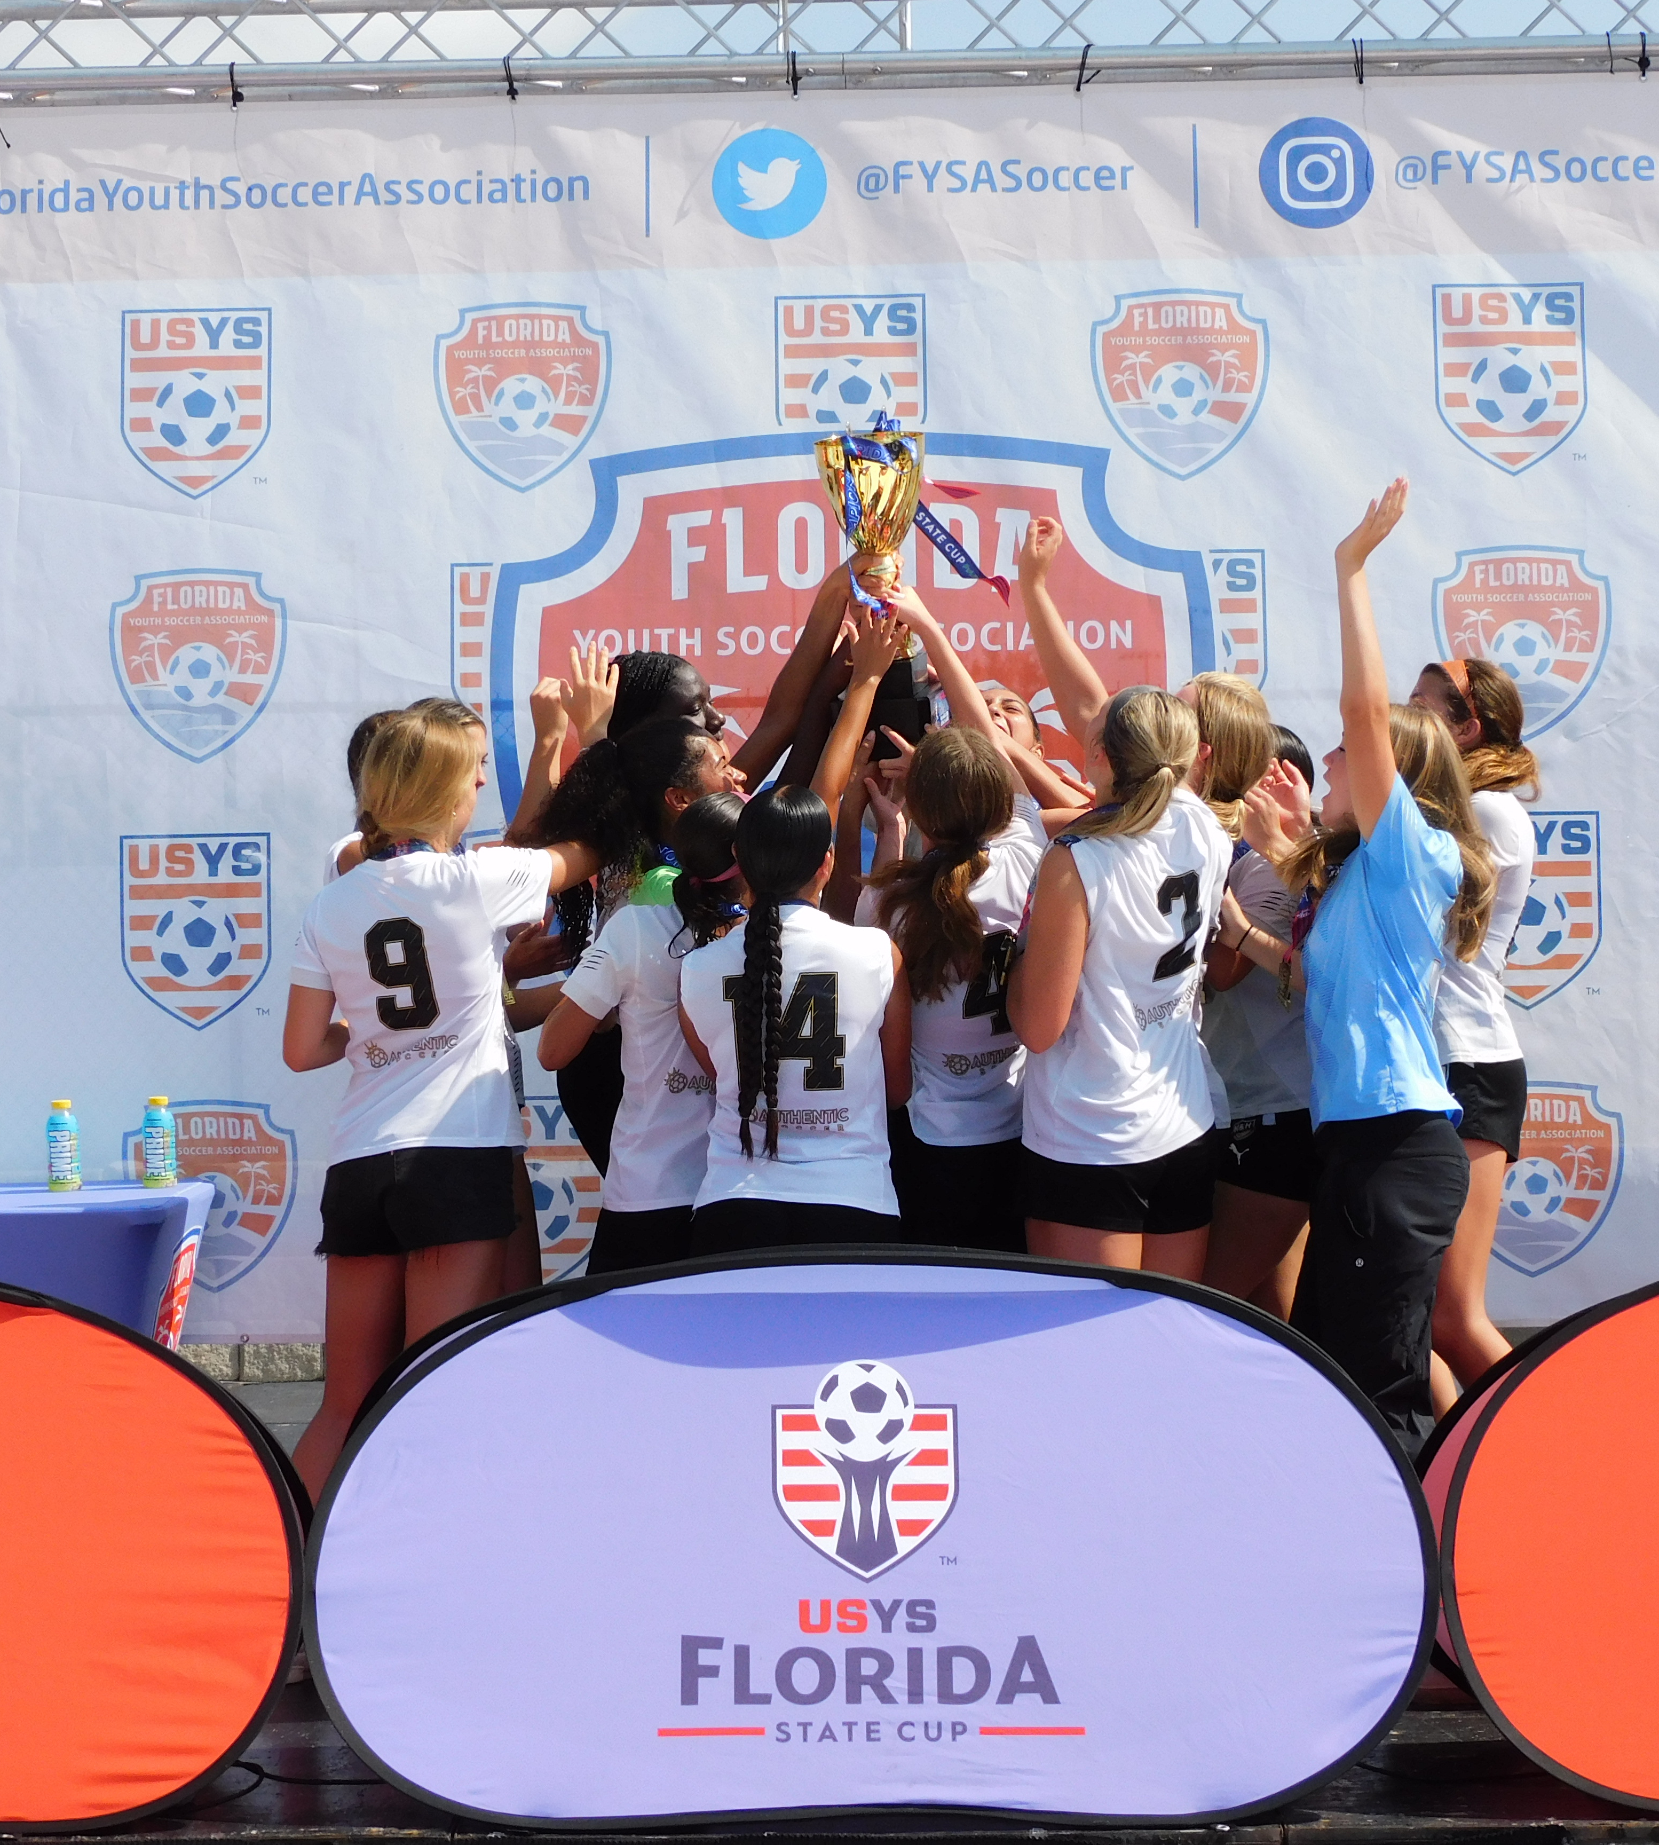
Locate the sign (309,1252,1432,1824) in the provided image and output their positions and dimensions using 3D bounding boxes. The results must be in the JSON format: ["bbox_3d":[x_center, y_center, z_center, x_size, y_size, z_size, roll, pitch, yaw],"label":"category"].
[{"bbox_3d":[0.060,0.919,7.089,1.680,0.820,0.500,-1,2,2],"label":"sign"}]

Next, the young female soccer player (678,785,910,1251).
[{"bbox_3d":[-0.049,0.549,8.027,0.470,1.575,0.370,-1,2,3],"label":"young female soccer player"}]

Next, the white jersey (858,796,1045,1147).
[{"bbox_3d":[0.228,0.083,8.480,0.370,0.640,0.280,-1,2,-18],"label":"white jersey"}]

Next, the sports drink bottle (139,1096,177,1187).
[{"bbox_3d":[-1.442,0.470,9.920,0.072,0.200,0.072,-1,2,4],"label":"sports drink bottle"}]

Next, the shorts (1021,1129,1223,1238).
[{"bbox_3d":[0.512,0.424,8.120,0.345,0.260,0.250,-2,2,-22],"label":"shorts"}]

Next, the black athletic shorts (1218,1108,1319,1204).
[{"bbox_3d":[0.801,0.394,8.500,0.270,0.260,0.340,-1,2,-3],"label":"black athletic shorts"}]

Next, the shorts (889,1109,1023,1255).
[{"bbox_3d":[0.267,0.485,8.600,0.360,0.330,0.270,-1,2,-12],"label":"shorts"}]

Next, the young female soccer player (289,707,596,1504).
[{"bbox_3d":[-0.673,0.473,8.230,0.550,1.735,0.450,0,2,27],"label":"young female soccer player"}]

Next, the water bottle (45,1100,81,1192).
[{"bbox_3d":[-1.571,0.460,9.480,0.069,0.187,0.069,-1,2,6],"label":"water bottle"}]

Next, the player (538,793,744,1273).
[{"bbox_3d":[-0.224,0.551,8.227,0.480,1.564,0.380,0,2,18],"label":"player"}]

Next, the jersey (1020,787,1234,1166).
[{"bbox_3d":[0.529,0.095,8.170,0.410,0.660,0.280,4,0,-33],"label":"jersey"}]

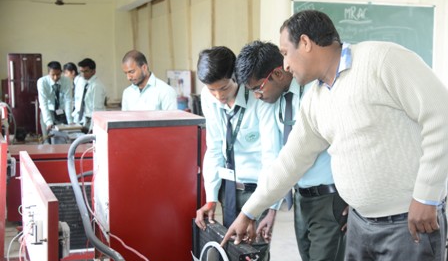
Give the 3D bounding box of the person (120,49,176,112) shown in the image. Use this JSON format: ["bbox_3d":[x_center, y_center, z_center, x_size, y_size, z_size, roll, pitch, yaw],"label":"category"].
[{"bbox_3d":[-0.531,0.226,3.987,0.500,1.620,0.420,4,8,27],"label":"person"}]

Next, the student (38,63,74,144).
[{"bbox_3d":[-1.904,-0.001,6.246,0.470,1.520,0.520,-3,8,-22],"label":"student"}]

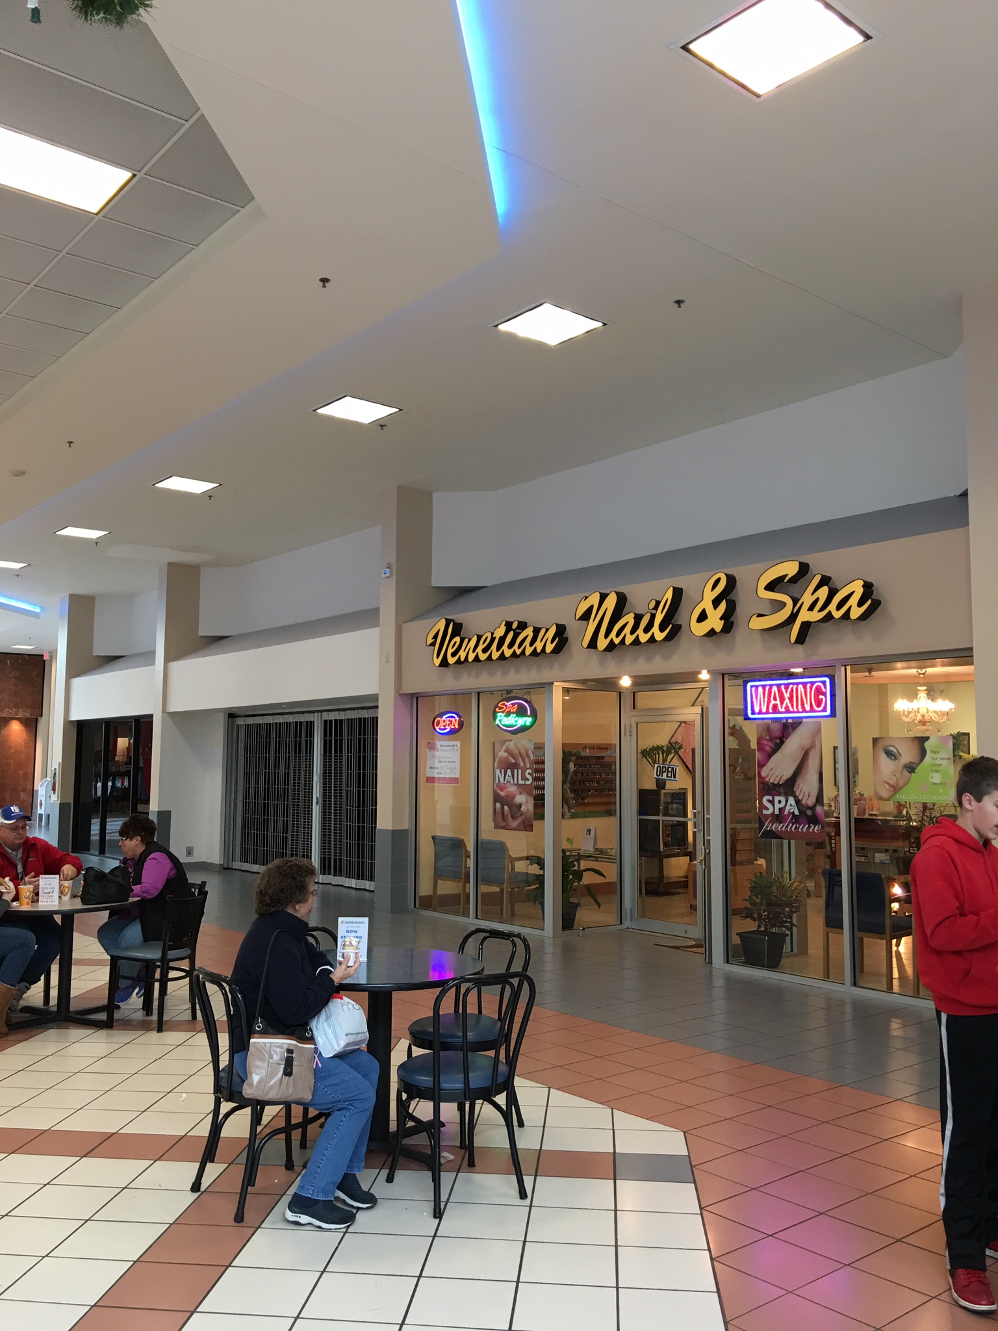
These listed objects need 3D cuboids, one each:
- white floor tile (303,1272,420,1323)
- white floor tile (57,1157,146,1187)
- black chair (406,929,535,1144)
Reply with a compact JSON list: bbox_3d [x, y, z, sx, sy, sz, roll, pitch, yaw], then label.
[{"bbox_3d":[-0.414,1.901,3.351,0.299,0.010,0.299,0,-6,5],"label":"white floor tile"},{"bbox_3d":[-1.551,1.991,4.378,0.299,0.010,0.299,0,-6,5],"label":"white floor tile"},{"bbox_3d":[-0.150,1.633,4.984,0.440,0.850,0.490,-4,-7,41],"label":"black chair"}]

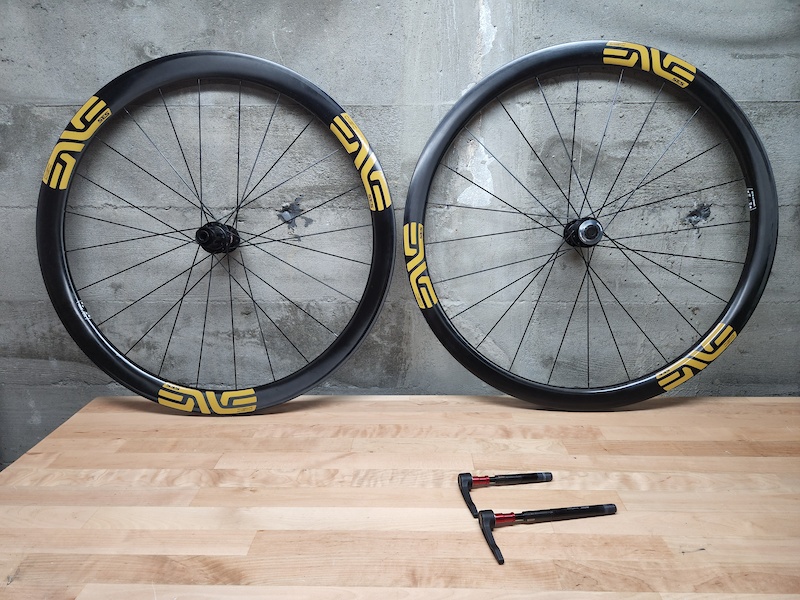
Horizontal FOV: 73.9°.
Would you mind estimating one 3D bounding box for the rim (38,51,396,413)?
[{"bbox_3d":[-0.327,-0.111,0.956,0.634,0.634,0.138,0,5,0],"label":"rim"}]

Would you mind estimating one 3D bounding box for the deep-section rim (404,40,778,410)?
[{"bbox_3d":[0.325,-0.117,0.938,0.634,0.634,0.102,1,7,4],"label":"deep-section rim"}]

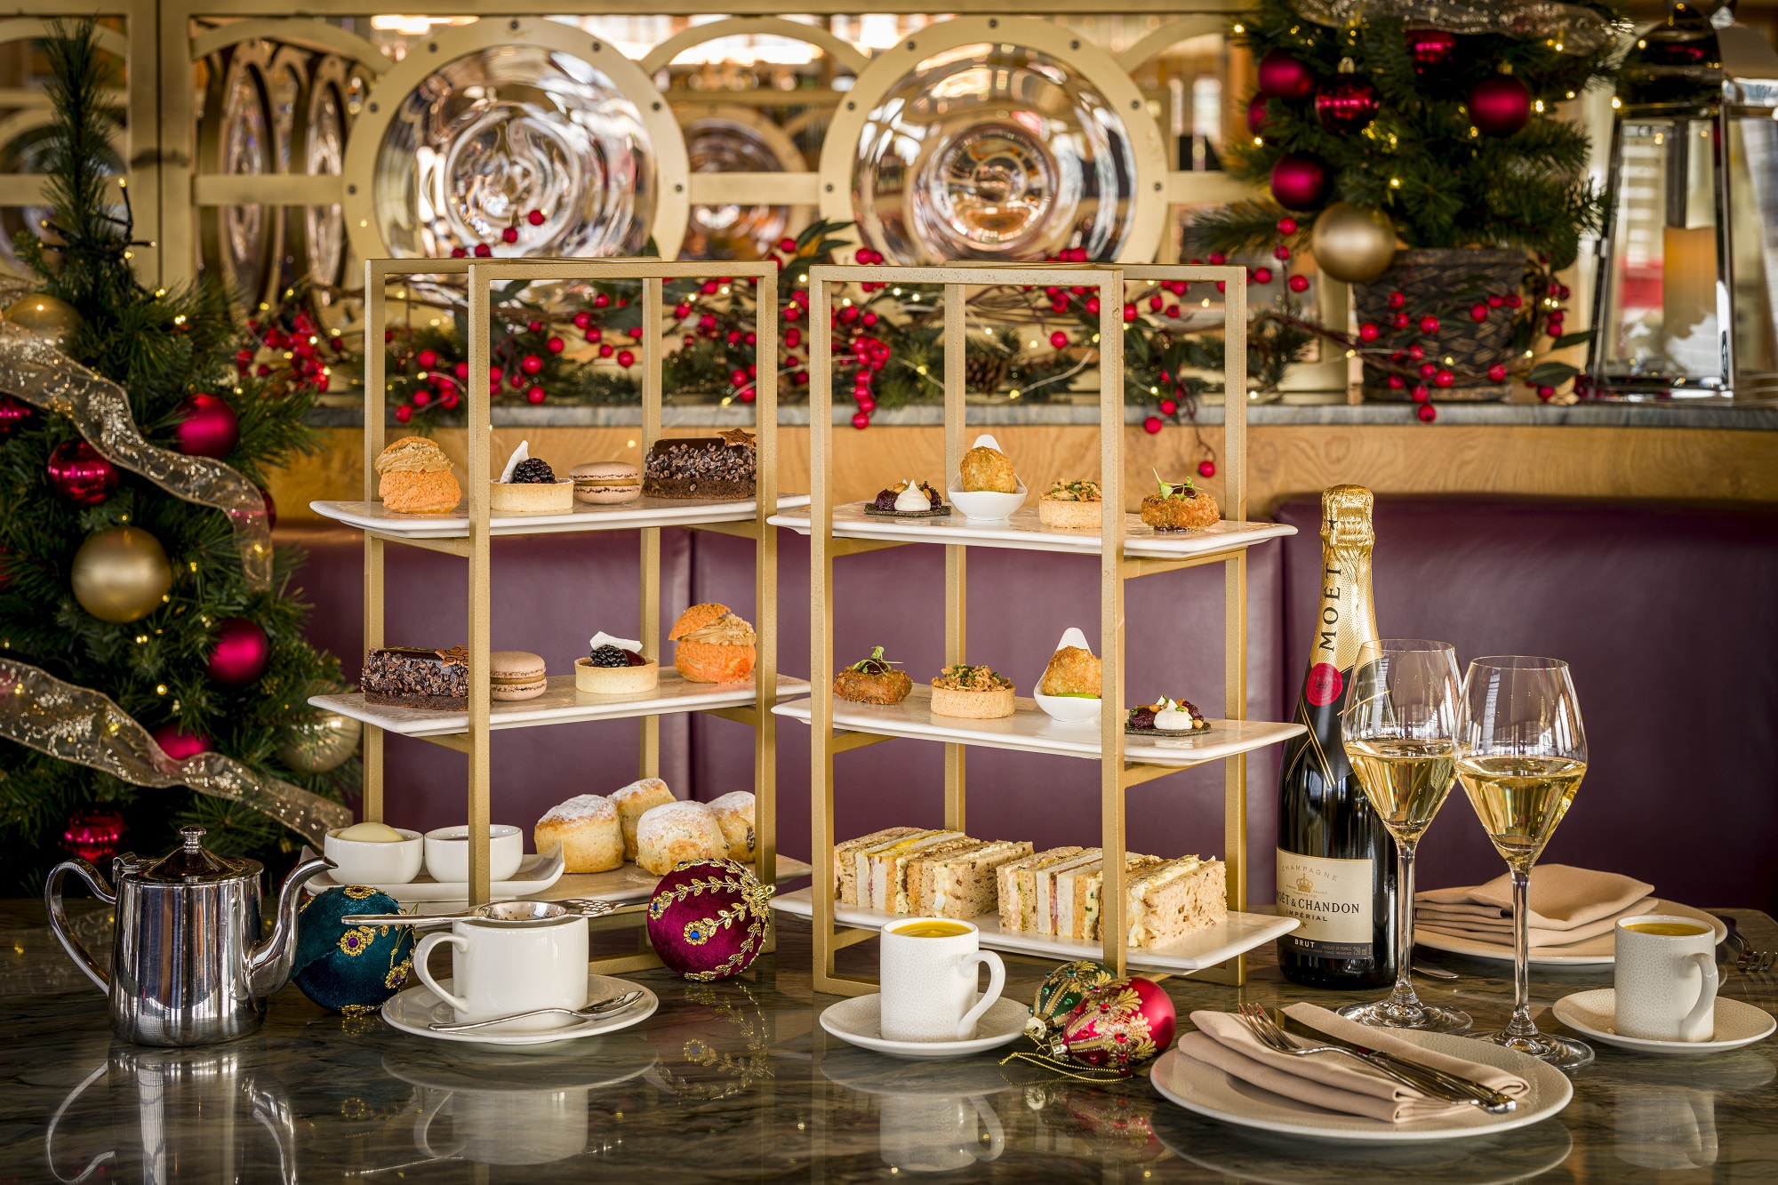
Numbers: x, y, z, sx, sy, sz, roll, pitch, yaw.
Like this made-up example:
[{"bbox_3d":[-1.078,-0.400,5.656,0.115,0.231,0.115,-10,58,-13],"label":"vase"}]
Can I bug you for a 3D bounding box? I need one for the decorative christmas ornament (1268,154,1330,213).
[{"bbox_3d":[0.373,-0.373,2.920,0.054,0.054,0.054,0,6,0],"label":"decorative christmas ornament"}]

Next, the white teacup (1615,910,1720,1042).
[{"bbox_3d":[0.464,0.232,1.898,0.059,0.062,0.083,-2,7,-16],"label":"white teacup"}]

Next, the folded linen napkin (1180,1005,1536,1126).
[{"bbox_3d":[0.252,0.254,1.755,0.082,0.033,0.168,-6,9,-42],"label":"folded linen napkin"}]

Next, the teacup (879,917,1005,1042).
[{"bbox_3d":[0.035,0.232,1.913,0.083,0.062,0.059,5,9,38],"label":"teacup"}]

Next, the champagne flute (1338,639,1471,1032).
[{"bbox_3d":[0.315,0.147,1.957,0.085,0.230,0.085,0,7,0],"label":"champagne flute"}]

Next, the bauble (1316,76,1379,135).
[{"bbox_3d":[0.424,-0.454,2.970,0.058,0.063,0.058,0,7,0],"label":"bauble"}]

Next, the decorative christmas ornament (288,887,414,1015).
[{"bbox_3d":[-0.328,0.219,1.971,0.076,0.076,0.076,0,6,0],"label":"decorative christmas ornament"}]

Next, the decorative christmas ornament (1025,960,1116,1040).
[{"bbox_3d":[0.111,0.243,1.887,0.067,0.052,0.052,-27,9,-3],"label":"decorative christmas ornament"}]

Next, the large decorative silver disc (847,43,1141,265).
[{"bbox_3d":[0.095,-0.367,2.920,0.268,0.268,0.045,0,6,4],"label":"large decorative silver disc"}]

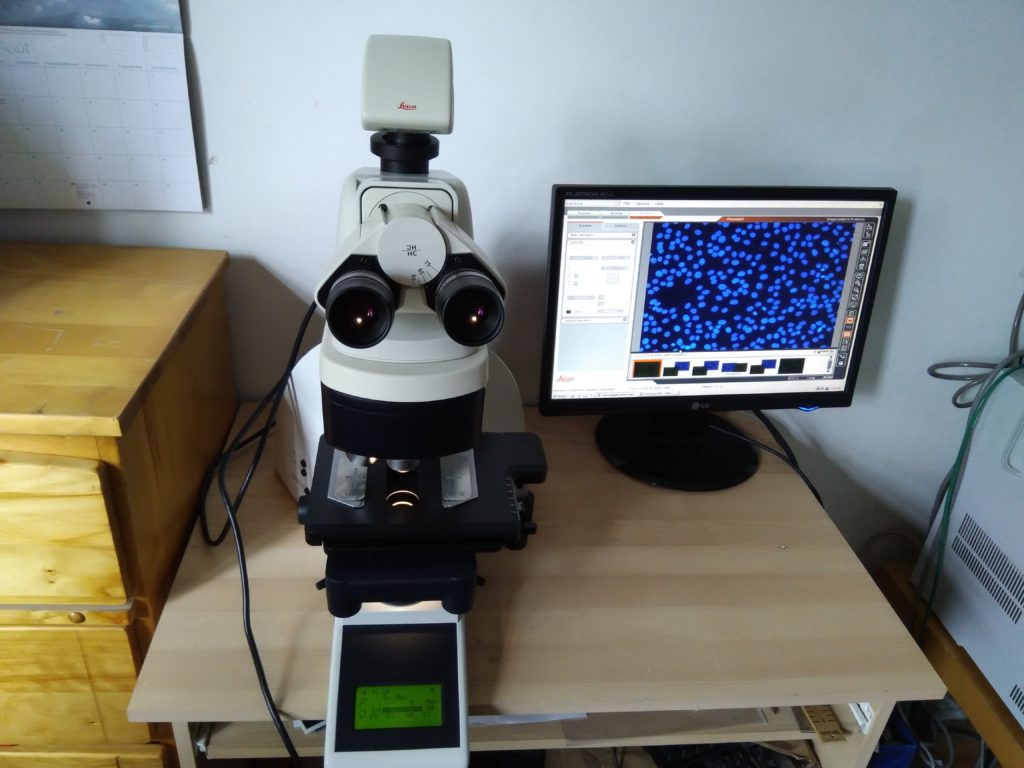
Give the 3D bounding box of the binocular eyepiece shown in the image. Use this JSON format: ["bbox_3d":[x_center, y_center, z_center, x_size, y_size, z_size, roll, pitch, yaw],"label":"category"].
[{"bbox_3d":[-0.057,-0.045,0.475,0.103,0.041,0.044,1,19,-7],"label":"binocular eyepiece"}]

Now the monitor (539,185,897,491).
[{"bbox_3d":[0.250,-0.079,1.056,0.446,0.391,0.215,0,31,-10],"label":"monitor"}]

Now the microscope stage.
[{"bbox_3d":[-0.081,0.103,0.782,0.229,0.033,0.147,1,31,-7],"label":"microscope stage"}]

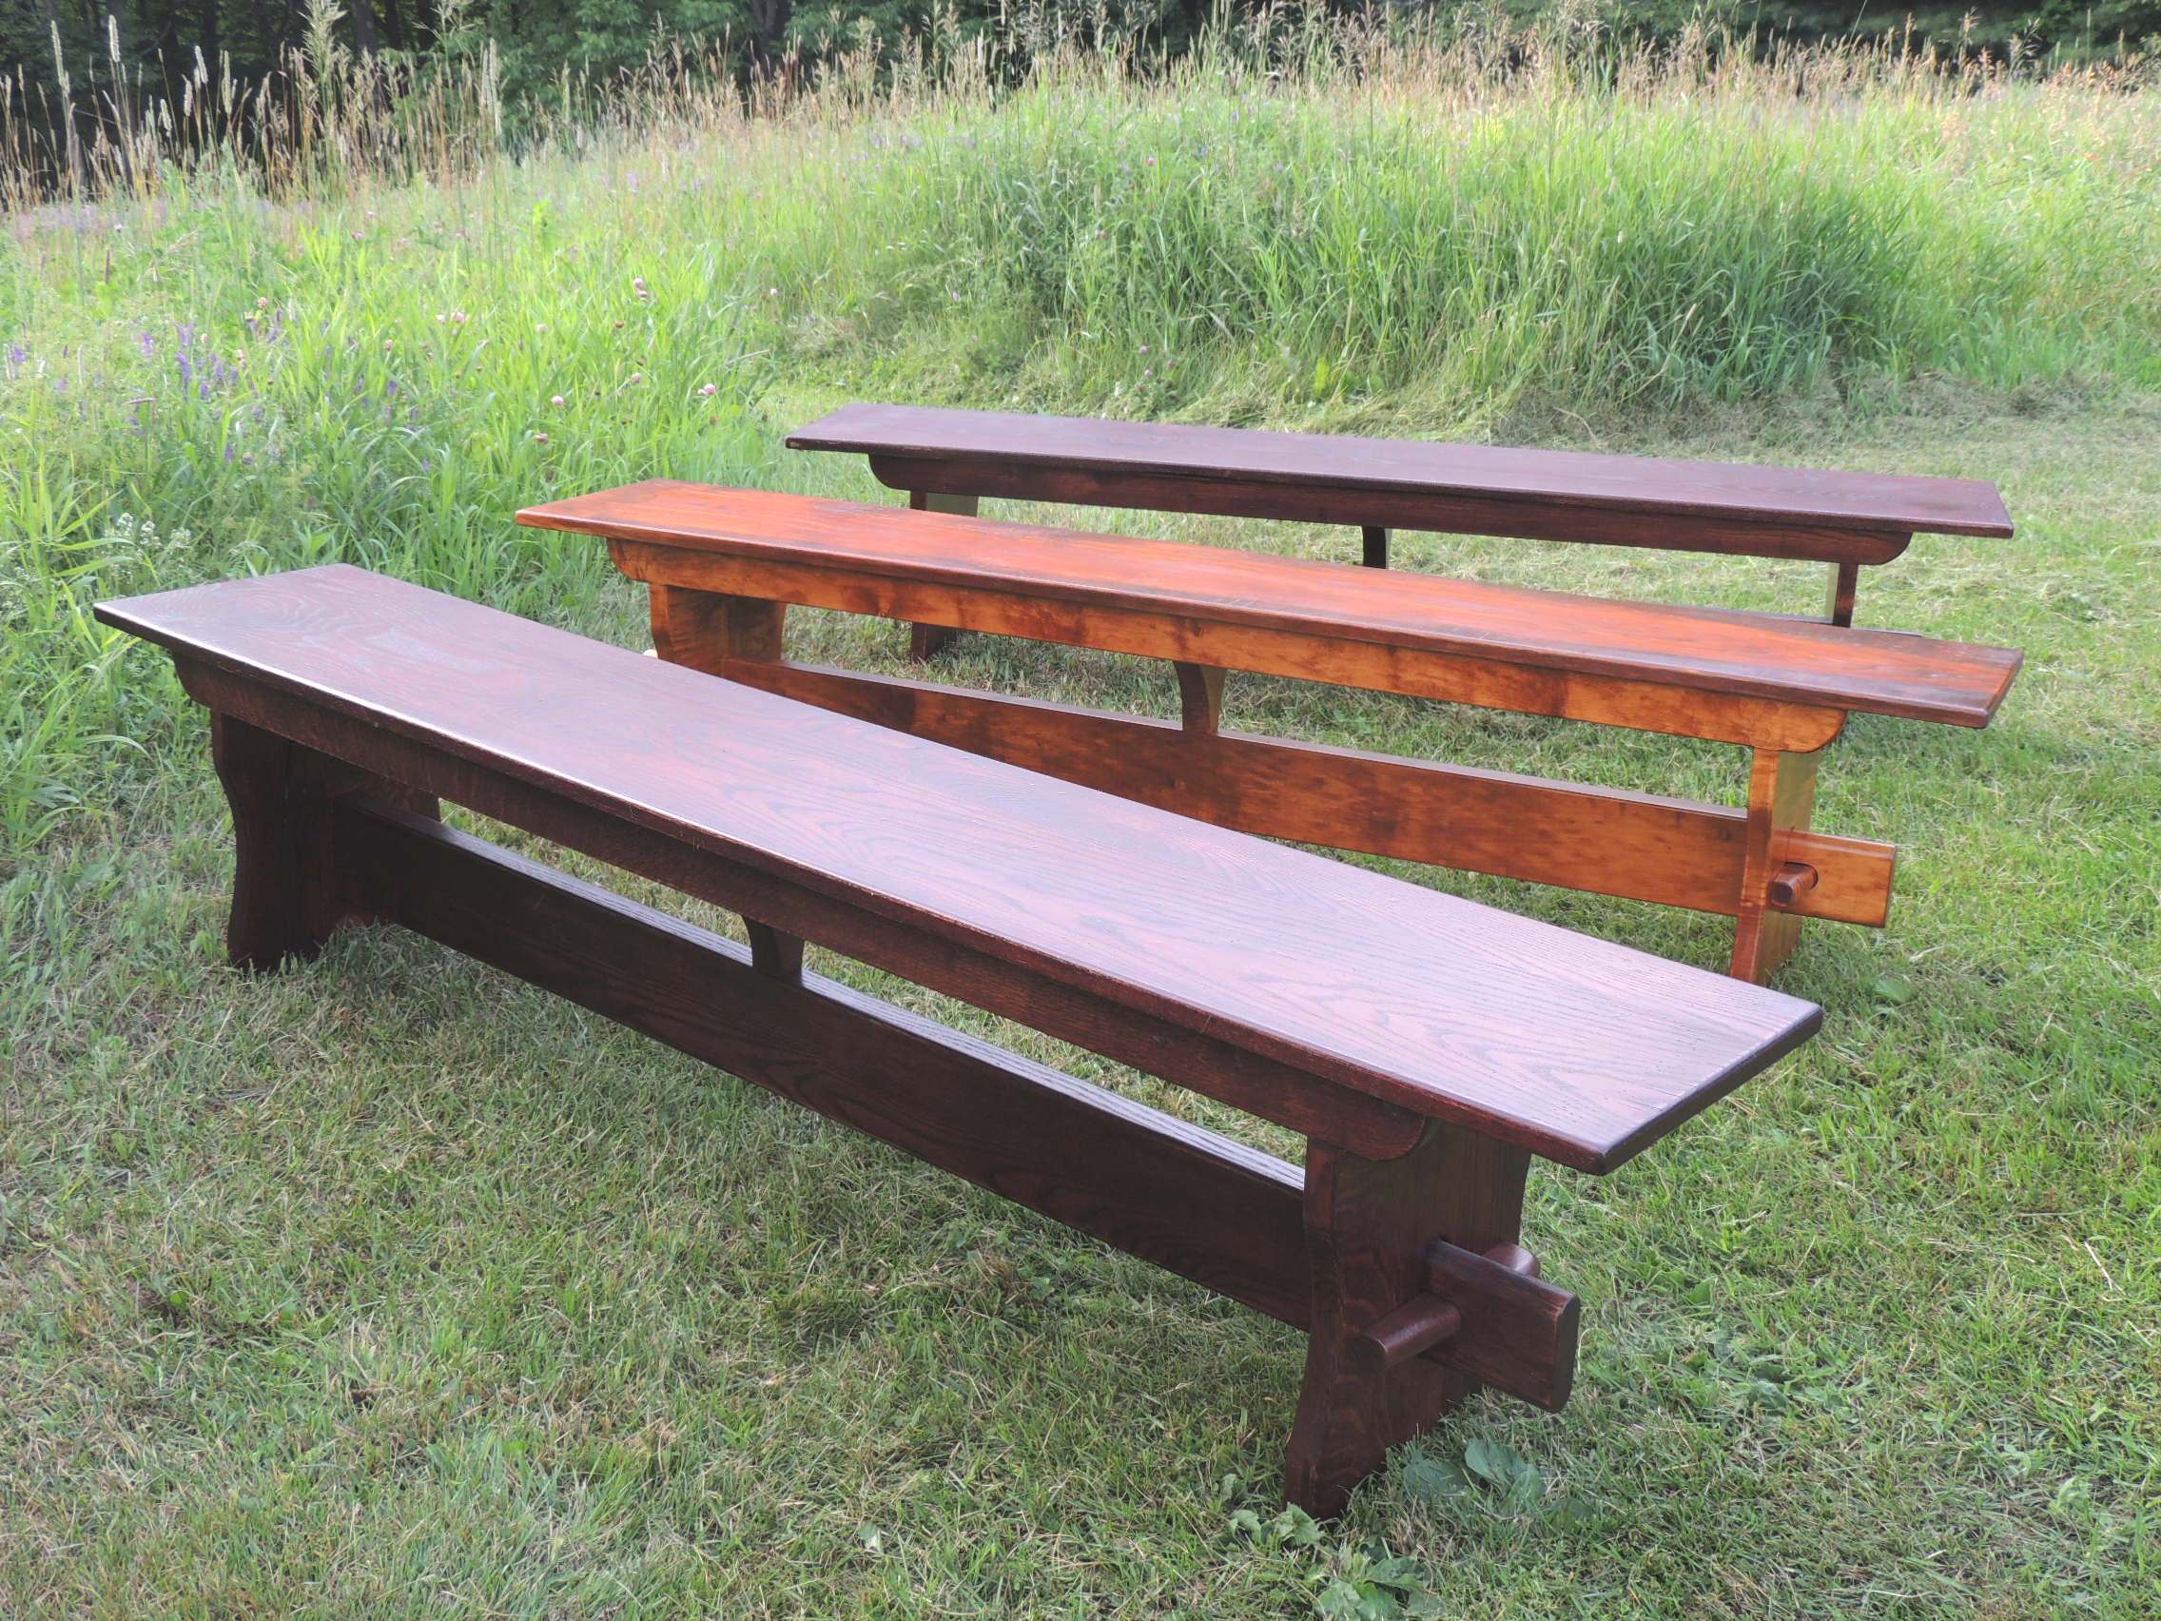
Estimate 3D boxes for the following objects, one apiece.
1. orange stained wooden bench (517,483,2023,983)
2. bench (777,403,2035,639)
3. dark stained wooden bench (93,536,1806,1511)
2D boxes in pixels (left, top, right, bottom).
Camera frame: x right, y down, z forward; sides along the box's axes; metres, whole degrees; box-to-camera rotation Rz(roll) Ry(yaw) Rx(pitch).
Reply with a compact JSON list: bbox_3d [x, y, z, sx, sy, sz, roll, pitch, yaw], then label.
[{"bbox_3d":[0.177,-0.130,3.701,2.216,0.443,0.373,10,19,25],"label":"orange stained wooden bench"},{"bbox_3d":[0.556,-0.450,4.765,2.231,0.443,0.371,6,20,14],"label":"bench"},{"bbox_3d":[-0.327,0.164,2.750,2.208,0.443,0.372,17,24,38],"label":"dark stained wooden bench"}]

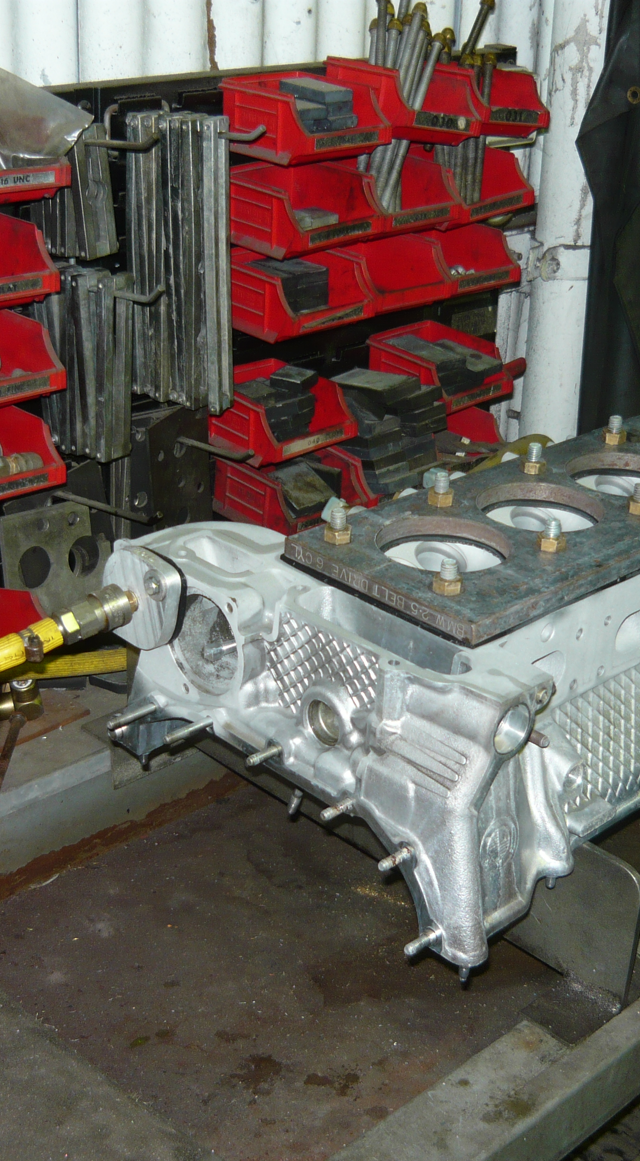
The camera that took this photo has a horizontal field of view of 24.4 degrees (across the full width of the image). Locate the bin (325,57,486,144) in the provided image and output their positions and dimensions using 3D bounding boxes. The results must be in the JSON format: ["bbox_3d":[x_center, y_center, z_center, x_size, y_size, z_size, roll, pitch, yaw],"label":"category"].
[{"bbox_3d":[0.094,-0.563,1.744,0.125,0.075,0.160,-9,27,-42],"label":"bin"}]

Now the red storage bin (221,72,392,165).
[{"bbox_3d":[-0.016,-0.442,1.419,0.106,0.068,0.138,-21,32,-38],"label":"red storage bin"}]

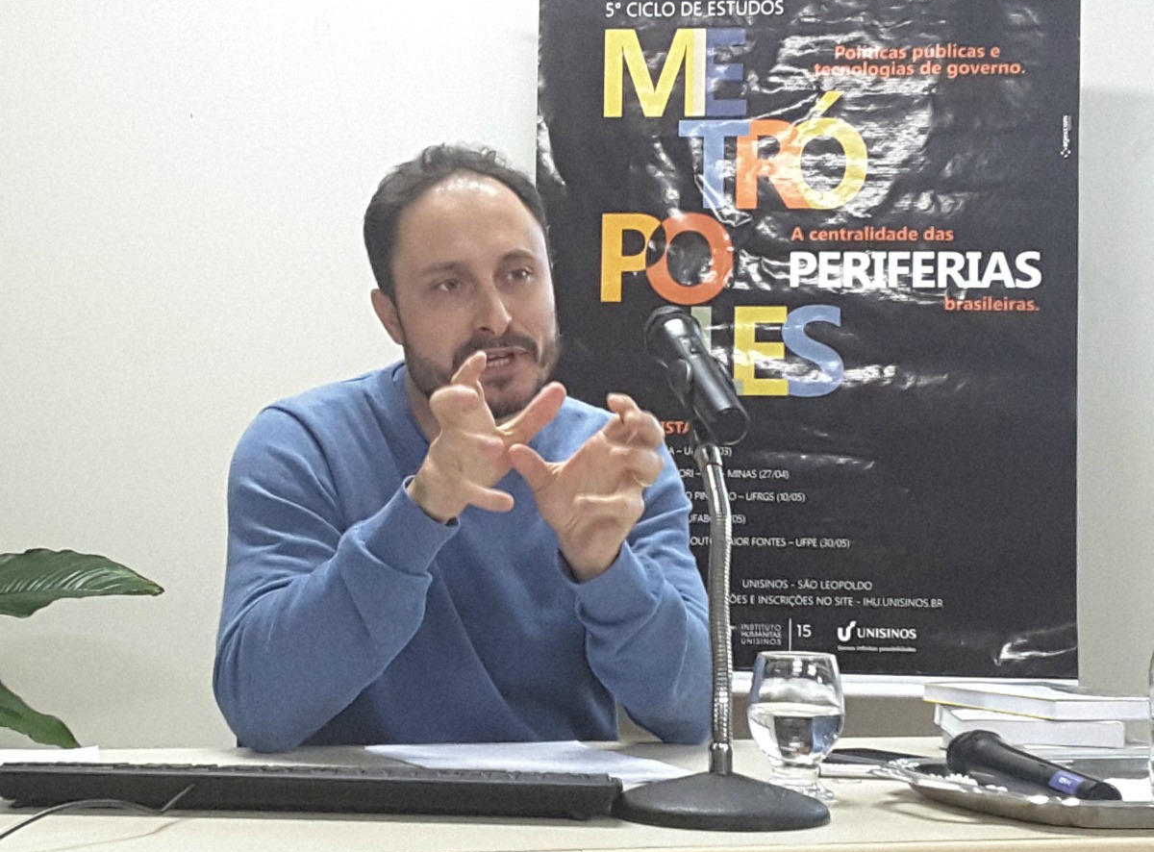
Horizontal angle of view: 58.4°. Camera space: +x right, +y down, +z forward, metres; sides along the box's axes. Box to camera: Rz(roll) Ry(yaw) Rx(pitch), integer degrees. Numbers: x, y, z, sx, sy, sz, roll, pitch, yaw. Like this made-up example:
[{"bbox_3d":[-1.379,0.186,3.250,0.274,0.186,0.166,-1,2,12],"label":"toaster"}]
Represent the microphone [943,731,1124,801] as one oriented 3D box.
[{"bbox_3d":[0.373,0.284,0.861,0.047,0.047,0.153,6,-5,-38],"label":"microphone"}]

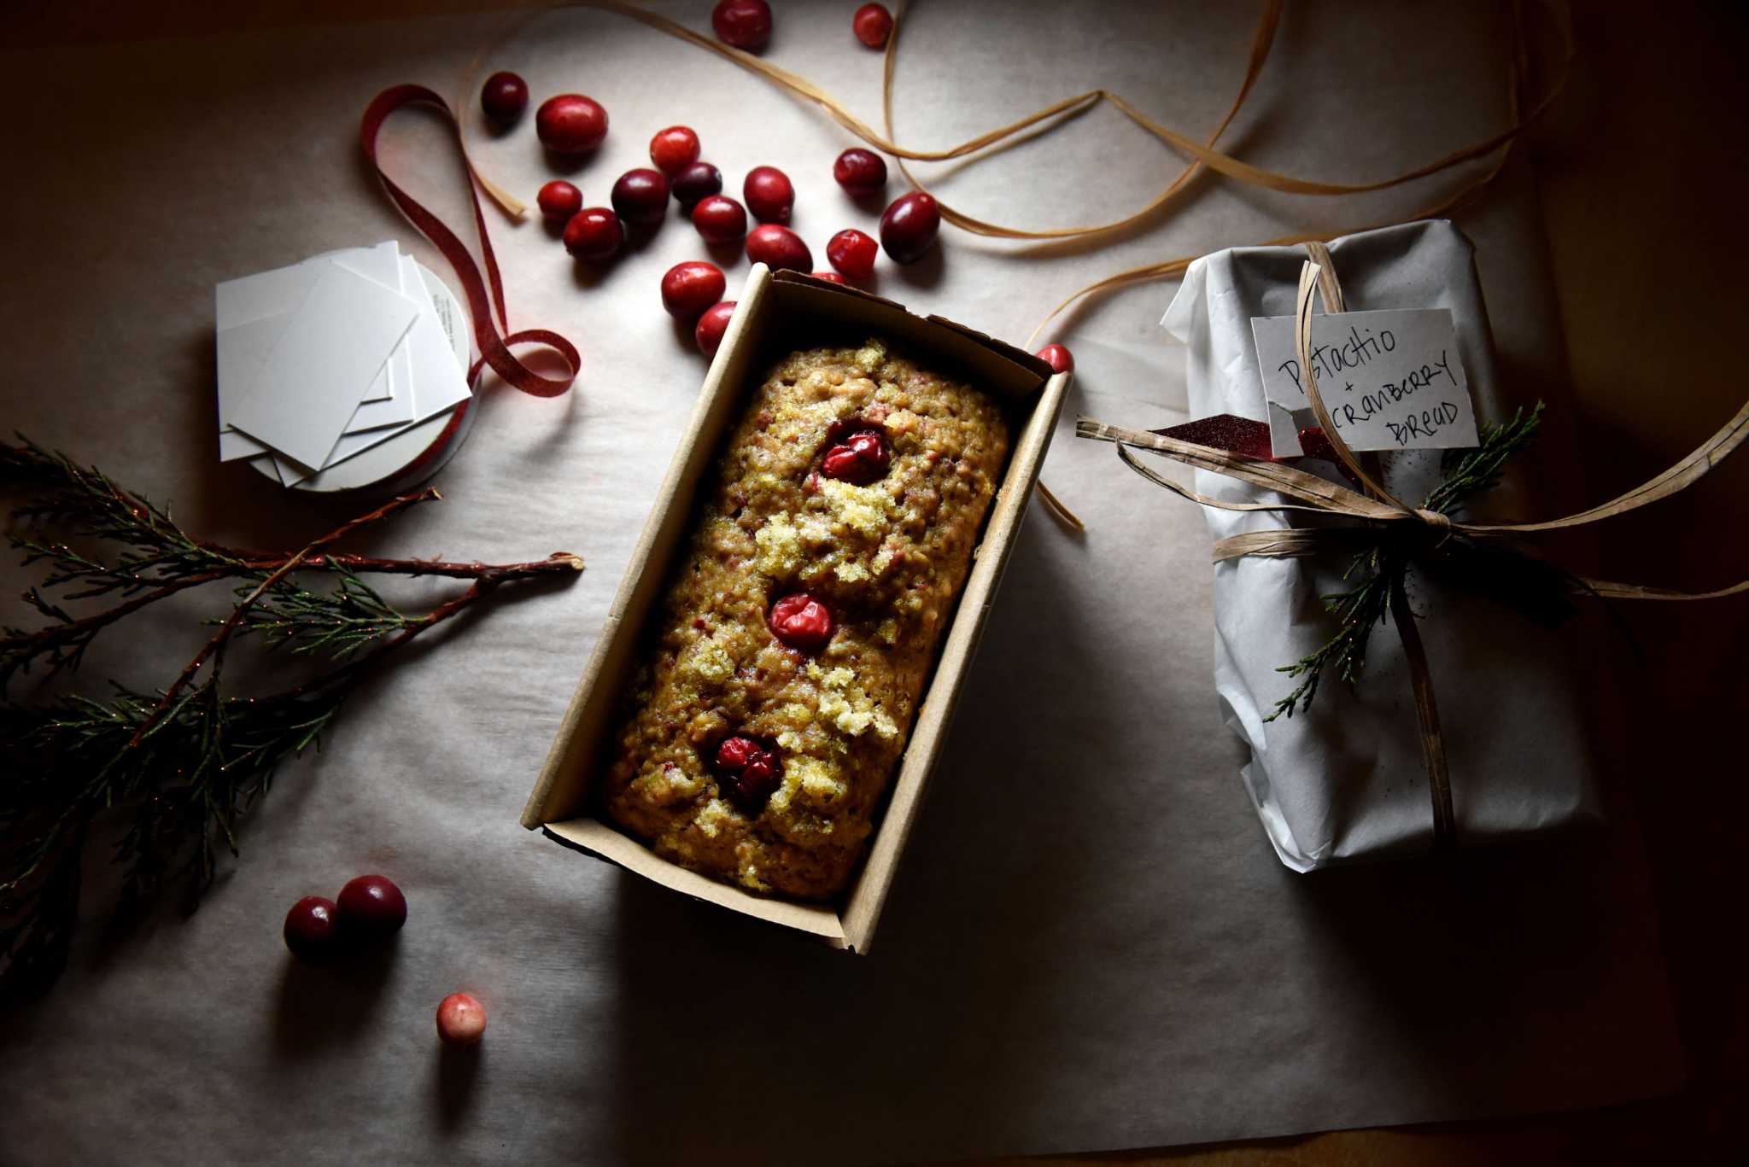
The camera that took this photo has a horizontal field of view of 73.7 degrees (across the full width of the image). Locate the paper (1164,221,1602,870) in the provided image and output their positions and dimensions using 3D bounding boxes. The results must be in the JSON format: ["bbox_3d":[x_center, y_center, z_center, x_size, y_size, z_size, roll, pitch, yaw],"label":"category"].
[{"bbox_3d":[0.132,-0.010,0.321,0.073,0.056,0.157,-5,80,-1],"label":"paper"}]

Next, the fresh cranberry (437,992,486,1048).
[{"bbox_3d":[-0.113,0.119,0.319,0.013,0.013,0.014,0,80,0],"label":"fresh cranberry"}]

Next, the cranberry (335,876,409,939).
[{"bbox_3d":[-0.139,0.089,0.323,0.019,0.017,0.017,0,80,0],"label":"cranberry"}]

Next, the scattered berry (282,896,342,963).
[{"bbox_3d":[-0.155,0.095,0.322,0.016,0.016,0.017,0,80,0],"label":"scattered berry"}]

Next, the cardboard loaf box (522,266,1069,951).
[{"bbox_3d":[-0.017,0.007,0.319,0.088,0.054,0.155,20,80,4],"label":"cardboard loaf box"}]

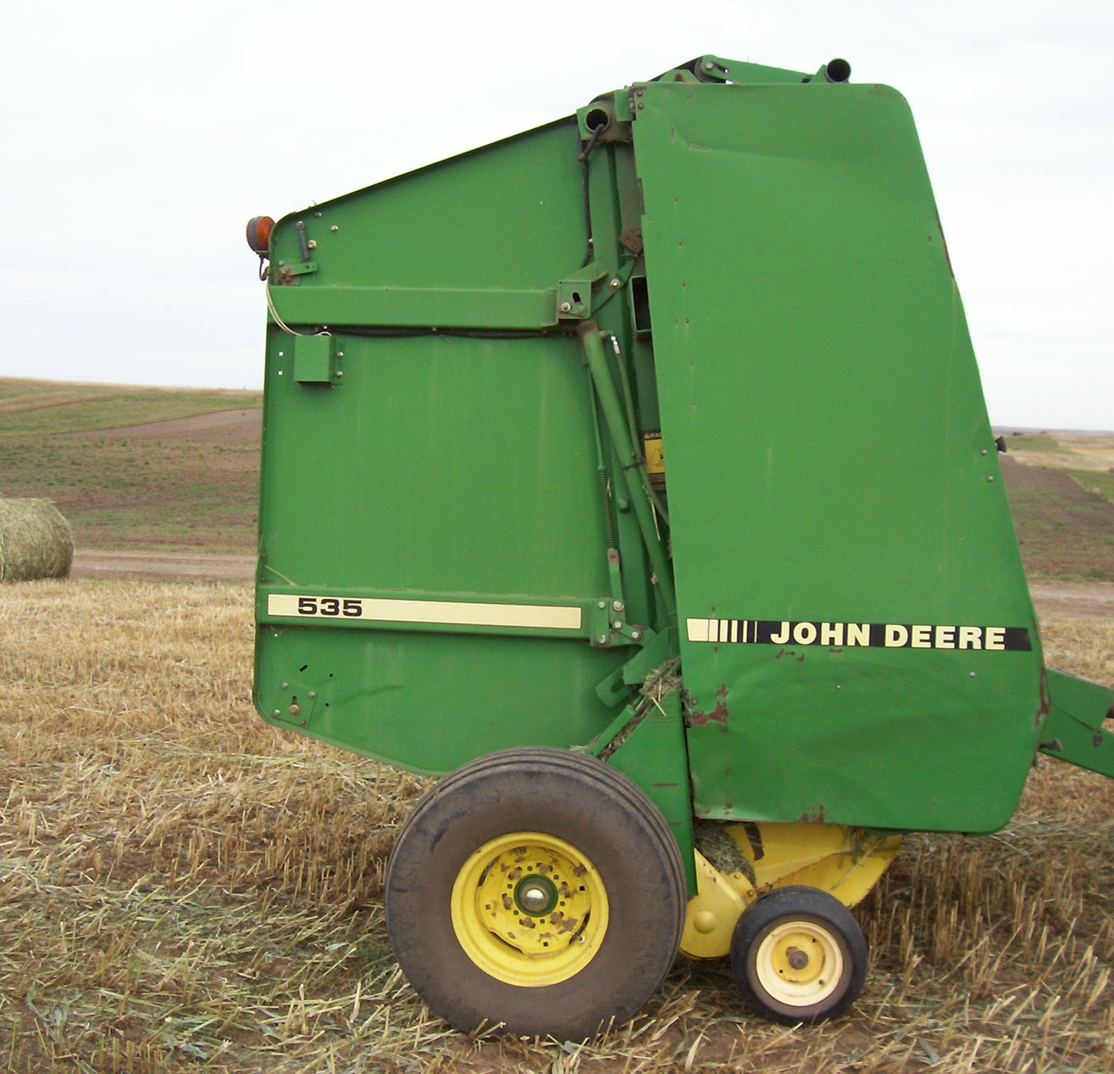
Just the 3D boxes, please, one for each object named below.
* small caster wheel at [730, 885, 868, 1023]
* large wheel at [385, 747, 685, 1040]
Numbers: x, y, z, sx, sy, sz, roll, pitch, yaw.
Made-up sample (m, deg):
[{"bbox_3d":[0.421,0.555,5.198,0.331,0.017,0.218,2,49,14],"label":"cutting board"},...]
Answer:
[{"bbox_3d":[0.671,1.162,3.900,0.375,0.373,0.155,1,3,6],"label":"small caster wheel"},{"bbox_3d":[-0.053,0.948,3.735,0.780,0.775,0.320,1,3,8],"label":"large wheel"}]

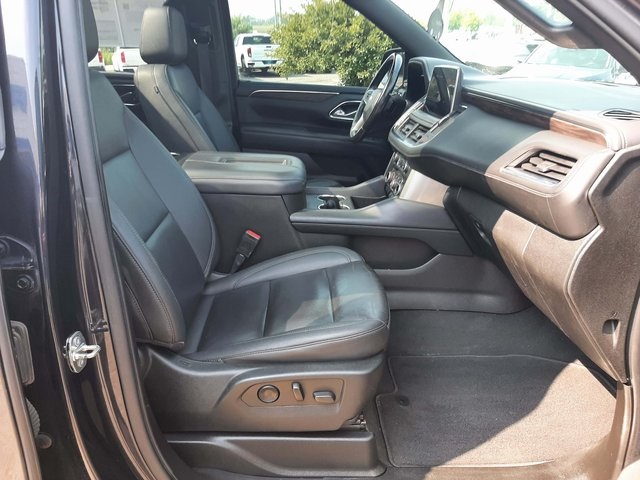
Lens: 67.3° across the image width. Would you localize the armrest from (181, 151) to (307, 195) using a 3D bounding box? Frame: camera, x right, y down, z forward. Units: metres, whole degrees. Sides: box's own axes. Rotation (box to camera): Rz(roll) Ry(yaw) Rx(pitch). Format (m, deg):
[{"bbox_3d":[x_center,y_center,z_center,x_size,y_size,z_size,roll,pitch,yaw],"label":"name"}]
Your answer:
[{"bbox_3d":[-0.254,-0.233,1.622,0.420,0.080,0.330,0,22,-3],"label":"armrest"}]

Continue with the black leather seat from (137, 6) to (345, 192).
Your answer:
[{"bbox_3d":[-0.299,-0.435,2.023,0.800,0.960,0.550,0,22,-3],"label":"black leather seat"}]

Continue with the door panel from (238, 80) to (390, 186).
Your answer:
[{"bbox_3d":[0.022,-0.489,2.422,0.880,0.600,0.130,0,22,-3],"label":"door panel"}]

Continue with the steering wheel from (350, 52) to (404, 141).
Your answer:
[{"bbox_3d":[0.237,-0.587,1.994,0.090,0.385,0.385,24,19,-12],"label":"steering wheel"}]

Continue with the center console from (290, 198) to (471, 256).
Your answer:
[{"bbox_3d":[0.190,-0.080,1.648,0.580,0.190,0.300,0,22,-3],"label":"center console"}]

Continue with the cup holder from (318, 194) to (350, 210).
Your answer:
[{"bbox_3d":[0.049,-0.098,1.697,0.115,0.080,0.190,0,22,-3],"label":"cup holder"}]

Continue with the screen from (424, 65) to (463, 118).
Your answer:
[{"bbox_3d":[0.401,-0.483,1.554,0.035,0.155,0.250,6,22,-6],"label":"screen"}]

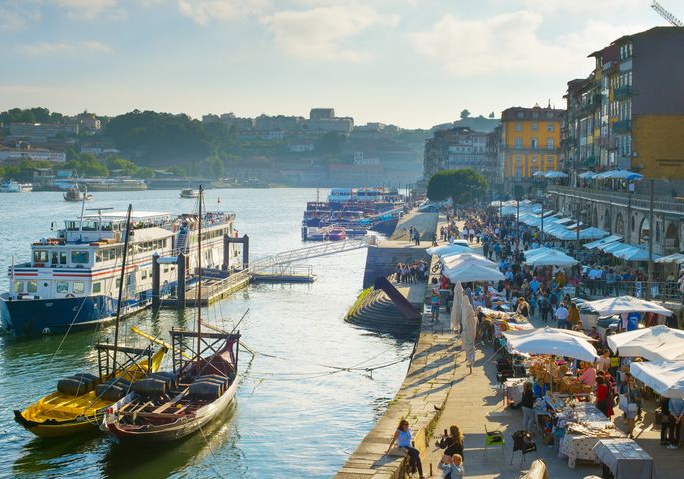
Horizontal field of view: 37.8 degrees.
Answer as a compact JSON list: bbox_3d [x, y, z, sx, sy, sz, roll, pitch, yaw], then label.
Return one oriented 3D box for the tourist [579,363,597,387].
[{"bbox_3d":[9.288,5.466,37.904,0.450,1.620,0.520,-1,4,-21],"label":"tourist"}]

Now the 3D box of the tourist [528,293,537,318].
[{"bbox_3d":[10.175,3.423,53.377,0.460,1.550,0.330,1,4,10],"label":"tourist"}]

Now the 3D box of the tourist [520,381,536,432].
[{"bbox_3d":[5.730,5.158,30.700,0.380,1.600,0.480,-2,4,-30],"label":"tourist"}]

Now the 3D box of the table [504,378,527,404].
[{"bbox_3d":[6.546,5.830,37.686,0.950,0.860,1.150,1,4,6],"label":"table"}]

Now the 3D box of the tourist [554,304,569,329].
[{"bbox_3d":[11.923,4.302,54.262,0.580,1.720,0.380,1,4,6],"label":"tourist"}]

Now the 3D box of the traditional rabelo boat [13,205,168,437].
[{"bbox_3d":[-12.586,3.620,52.071,3.900,10.600,12.600,3,4,25],"label":"traditional rabelo boat"}]

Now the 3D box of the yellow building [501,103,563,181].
[{"bbox_3d":[47.072,-20.654,246.500,13.500,23.500,13.000,1,4,7],"label":"yellow building"}]

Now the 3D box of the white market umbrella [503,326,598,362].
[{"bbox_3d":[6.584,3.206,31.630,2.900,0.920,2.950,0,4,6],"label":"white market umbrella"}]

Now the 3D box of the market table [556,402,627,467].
[{"bbox_3d":[7.854,6.215,32.111,1.650,0.930,4.100,1,4,1],"label":"market table"}]

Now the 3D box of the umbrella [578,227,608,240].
[{"bbox_3d":[22.077,0.564,89.500,3.100,2.900,3.100,0,4,6],"label":"umbrella"}]

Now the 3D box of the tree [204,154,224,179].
[{"bbox_3d":[-86.761,-49.675,680.000,13.600,16.300,13.200,1,4,0],"label":"tree"}]

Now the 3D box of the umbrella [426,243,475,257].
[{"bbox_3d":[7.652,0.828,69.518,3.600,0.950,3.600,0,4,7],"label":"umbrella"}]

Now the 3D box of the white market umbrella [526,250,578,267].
[{"bbox_3d":[15.174,2.471,72.767,3.400,2.850,3.200,1,4,3],"label":"white market umbrella"}]

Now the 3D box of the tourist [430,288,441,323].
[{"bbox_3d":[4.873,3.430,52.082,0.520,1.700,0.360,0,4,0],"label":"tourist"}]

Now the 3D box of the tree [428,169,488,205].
[{"bbox_3d":[22.087,-9.092,191.095,11.800,9.200,11.500,0,4,7],"label":"tree"}]

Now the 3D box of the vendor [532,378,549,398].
[{"bbox_3d":[5.966,4.920,30.036,0.460,1.500,0.360,-1,4,-20],"label":"vendor"}]

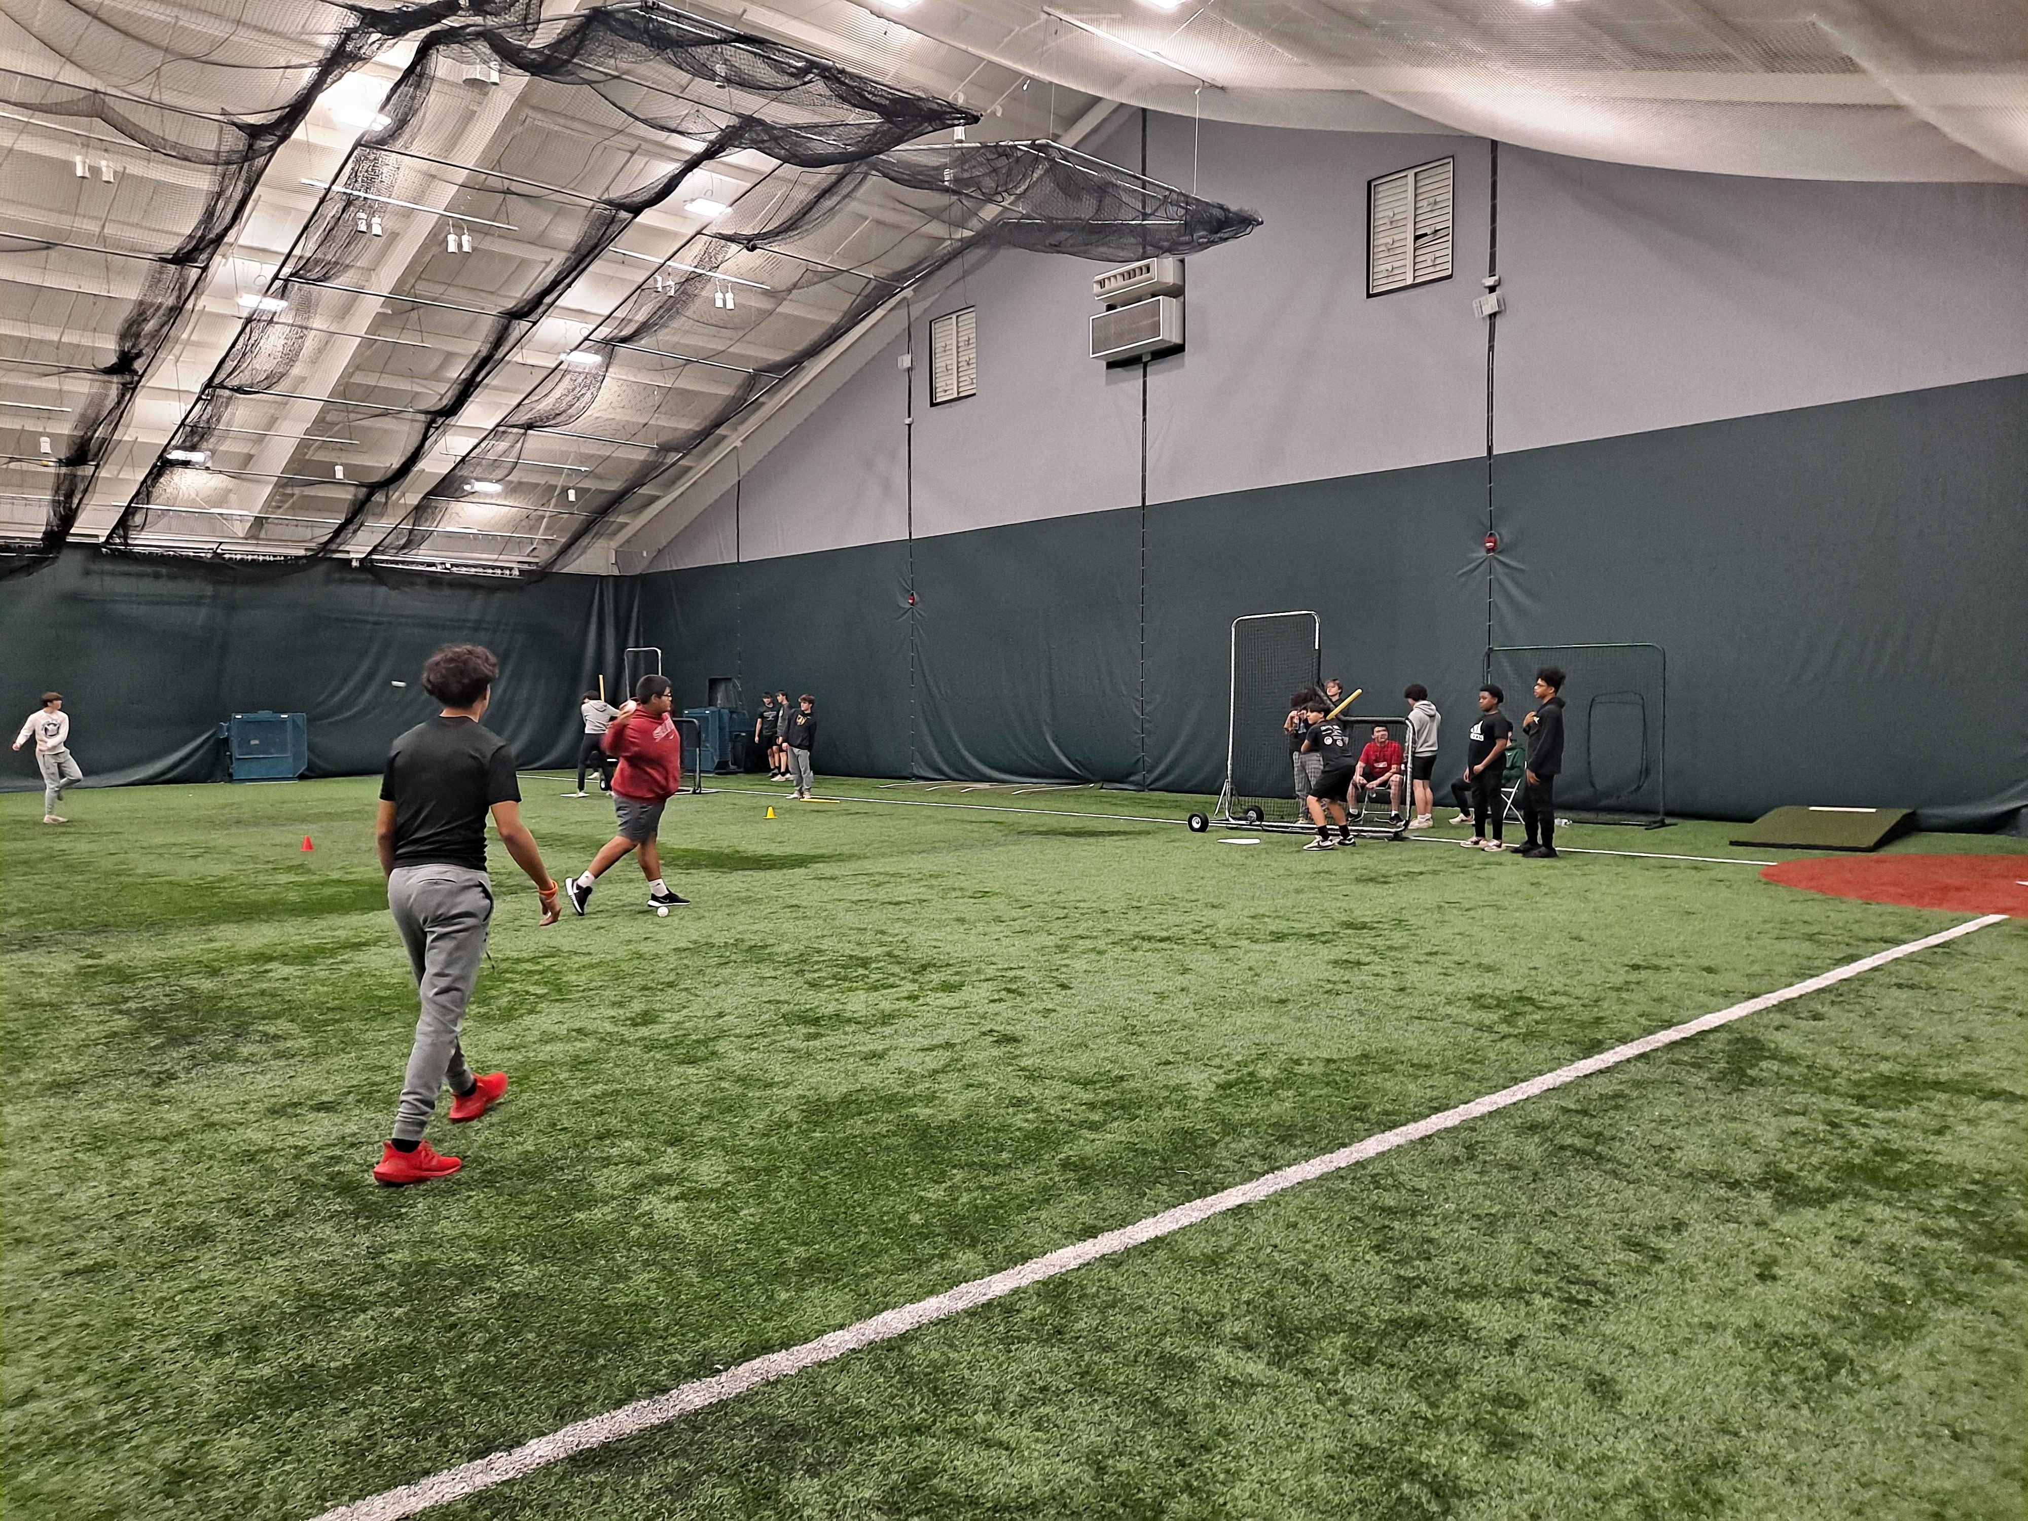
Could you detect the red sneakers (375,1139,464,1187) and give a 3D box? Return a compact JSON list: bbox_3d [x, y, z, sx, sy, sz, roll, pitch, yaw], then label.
[{"bbox_3d":[-1.859,1.239,4.578,0.105,0.120,0.280,1,3,42],"label":"red sneakers"}]

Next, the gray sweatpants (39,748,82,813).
[{"bbox_3d":[-12.910,0.283,19.841,0.500,0.900,0.460,1,2,27],"label":"gray sweatpants"}]

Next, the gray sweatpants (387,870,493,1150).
[{"bbox_3d":[-1.931,0.764,4.924,0.380,0.850,0.680,0,2,14],"label":"gray sweatpants"}]

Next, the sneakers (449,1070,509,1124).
[{"bbox_3d":[-1.937,1.202,5.302,0.105,0.120,0.285,0,11,13],"label":"sneakers"}]

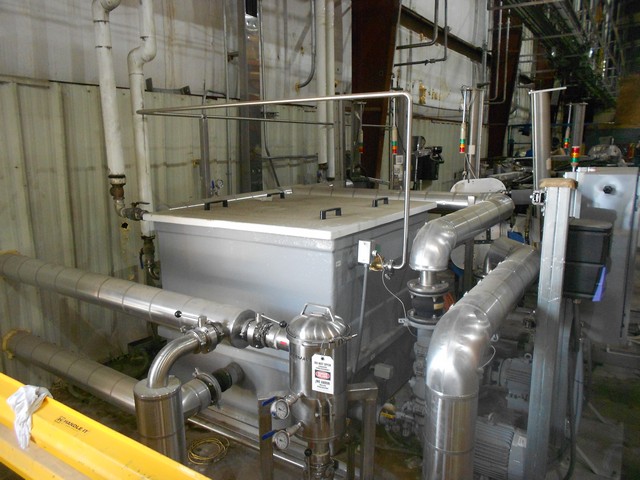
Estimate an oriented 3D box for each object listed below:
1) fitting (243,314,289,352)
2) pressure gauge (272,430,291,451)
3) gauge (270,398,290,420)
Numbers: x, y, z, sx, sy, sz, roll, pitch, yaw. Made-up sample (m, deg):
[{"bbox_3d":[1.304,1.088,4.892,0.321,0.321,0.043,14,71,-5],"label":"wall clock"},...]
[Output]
[{"bbox_3d":[-0.209,0.372,1.954,0.225,0.140,0.112,6,12,32],"label":"fitting"},{"bbox_3d":[-0.131,0.680,1.630,0.040,0.066,0.066,-18,-3,39],"label":"pressure gauge"},{"bbox_3d":[-0.132,0.570,1.610,0.040,0.066,0.066,-18,-3,39],"label":"gauge"}]

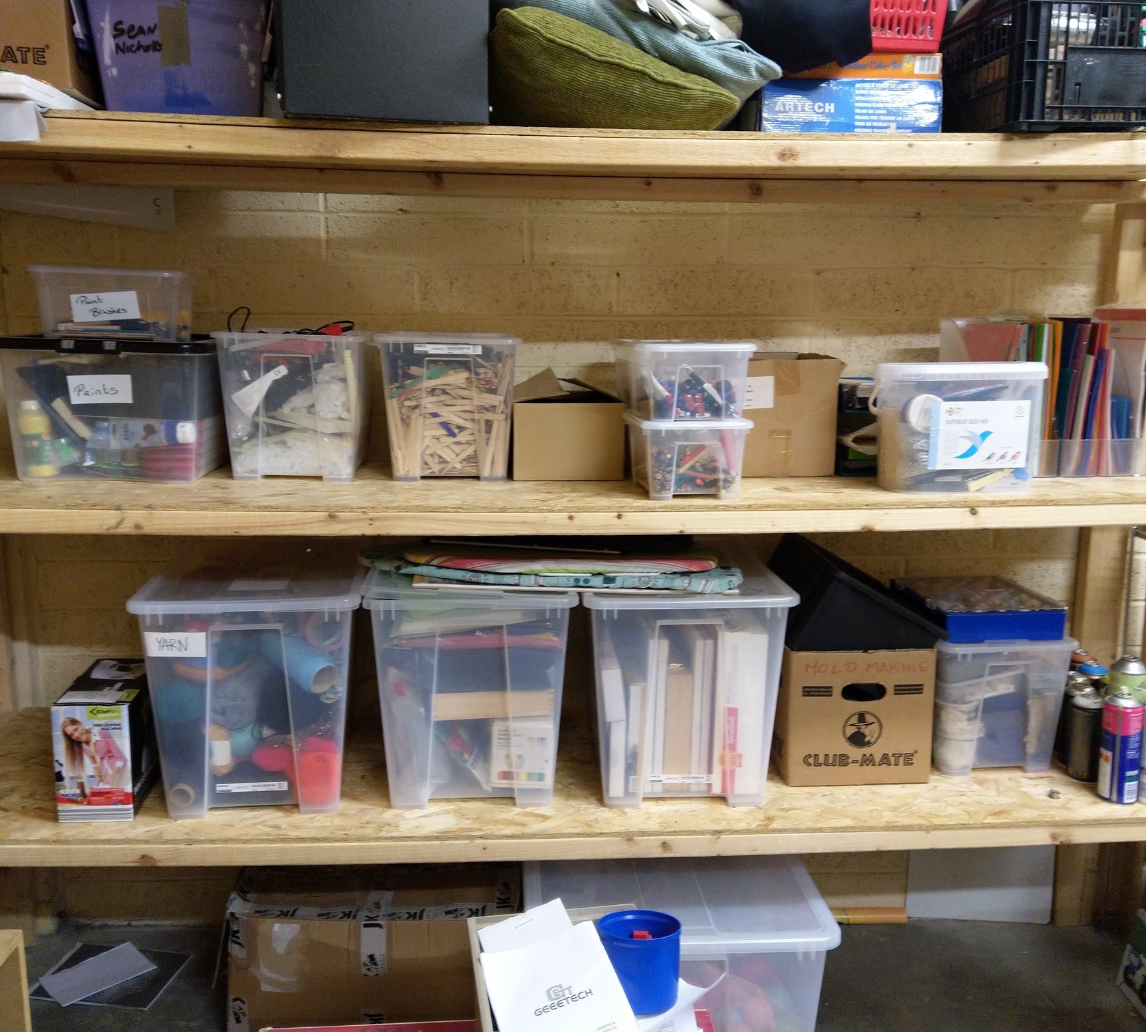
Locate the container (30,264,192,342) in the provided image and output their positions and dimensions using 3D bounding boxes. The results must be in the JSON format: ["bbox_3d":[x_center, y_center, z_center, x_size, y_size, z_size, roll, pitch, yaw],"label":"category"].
[{"bbox_3d":[-0.931,-0.426,2.017,0.280,0.140,0.190,-2,9,-13],"label":"container"}]

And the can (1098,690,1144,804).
[{"bbox_3d":[1.052,0.434,1.907,0.067,0.216,0.067,1,10,0],"label":"can"}]

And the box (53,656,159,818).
[{"bbox_3d":[-0.864,0.415,1.882,0.131,0.218,0.263,-1,10,-8],"label":"box"}]

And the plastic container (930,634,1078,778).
[{"bbox_3d":[0.838,0.344,2.120,0.282,0.286,0.390,0,10,-3],"label":"plastic container"}]

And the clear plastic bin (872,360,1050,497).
[{"bbox_3d":[0.718,-0.175,1.888,0.295,0.240,0.205,1,10,0],"label":"clear plastic bin"}]

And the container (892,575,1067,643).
[{"bbox_3d":[0.831,0.191,2.074,0.252,0.067,0.277,-1,10,-7],"label":"container"}]

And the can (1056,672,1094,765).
[{"bbox_3d":[1.021,0.407,2.035,0.066,0.195,0.066,0,10,0],"label":"can"}]

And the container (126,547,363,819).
[{"bbox_3d":[-0.603,0.308,2.017,0.390,0.420,0.560,-1,8,-7],"label":"container"}]

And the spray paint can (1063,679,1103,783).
[{"bbox_3d":[1.022,0.431,1.992,0.066,0.193,0.066,0,8,0],"label":"spray paint can"}]

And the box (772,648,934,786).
[{"bbox_3d":[0.559,0.371,2.110,0.283,0.275,0.340,0,8,-2],"label":"box"}]

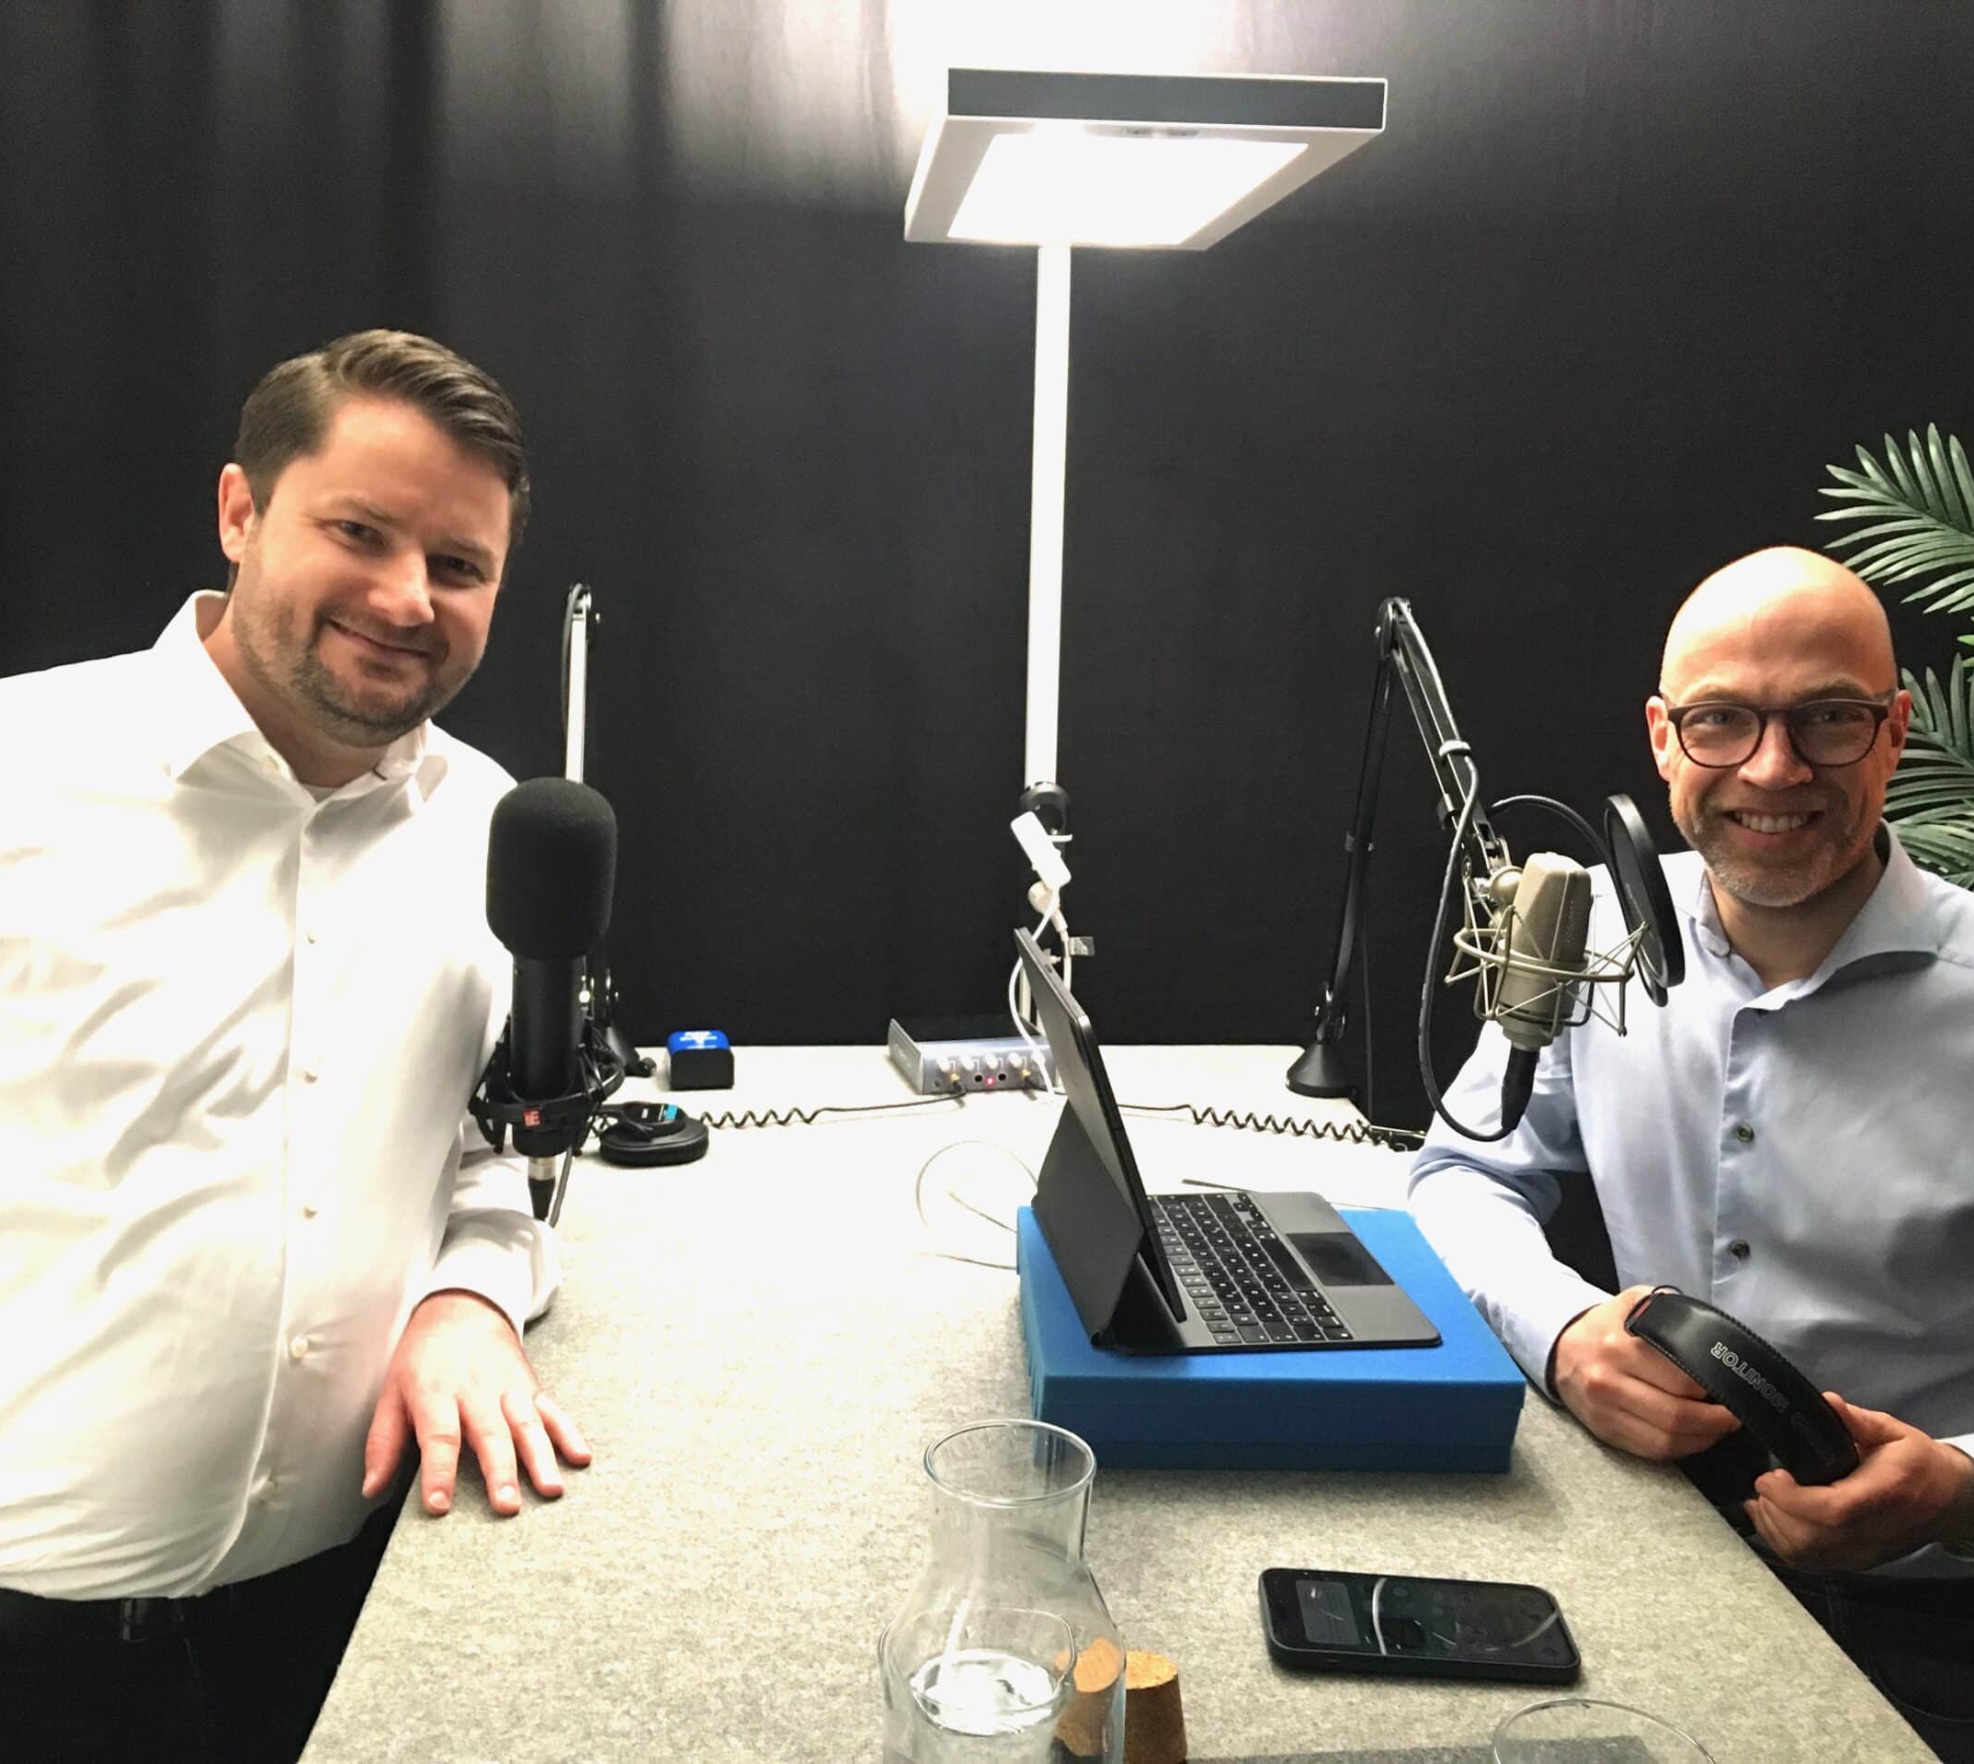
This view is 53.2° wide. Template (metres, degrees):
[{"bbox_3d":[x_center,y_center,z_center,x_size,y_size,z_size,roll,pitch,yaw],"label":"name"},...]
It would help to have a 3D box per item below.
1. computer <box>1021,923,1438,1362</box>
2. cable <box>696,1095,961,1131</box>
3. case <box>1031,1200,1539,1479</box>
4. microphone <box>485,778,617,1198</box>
[{"bbox_3d":[0.164,0.171,1.413,0.257,0.232,0.278,0,12,-8],"label":"computer"},{"bbox_3d":[-0.148,0.226,1.948,0.276,0.020,0.040,-2,12,-19],"label":"cable"},{"bbox_3d":[0.186,0.321,1.421,0.311,0.064,0.299,1,12,-3],"label":"case"},{"bbox_3d":[-0.317,0.079,1.435,0.094,0.299,0.094,4,12,-1],"label":"microphone"}]

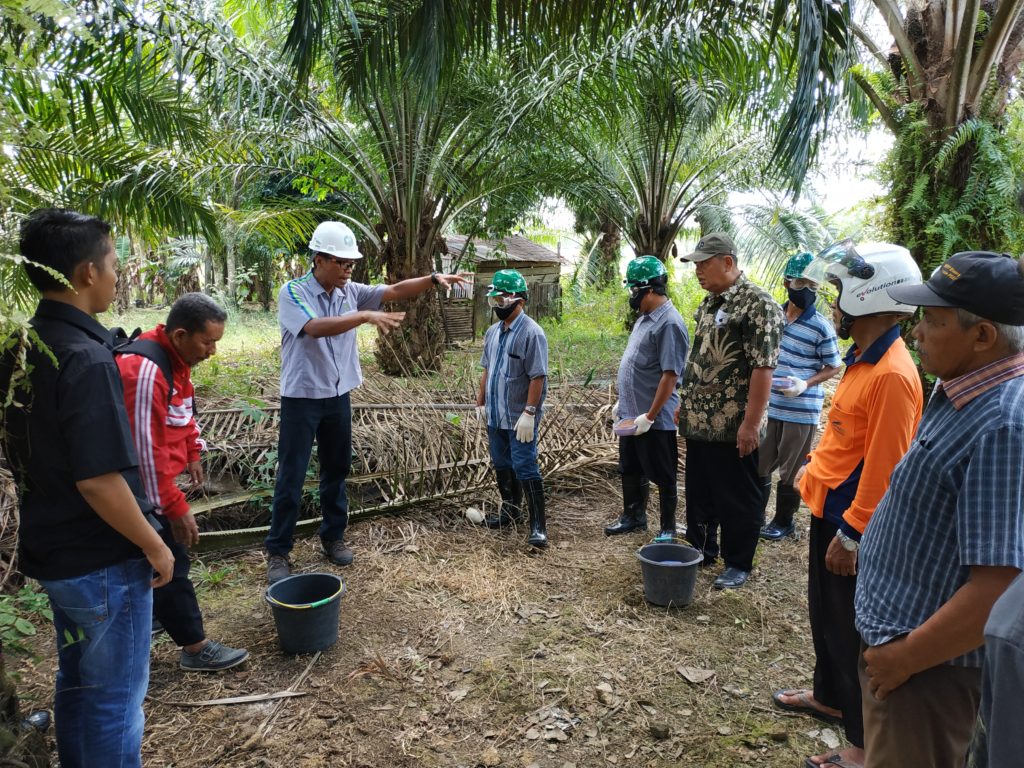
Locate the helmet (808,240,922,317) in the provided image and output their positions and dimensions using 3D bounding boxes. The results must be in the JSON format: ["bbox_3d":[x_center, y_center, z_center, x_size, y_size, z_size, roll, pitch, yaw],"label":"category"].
[{"bbox_3d":[1.160,-0.345,2.330,0.335,0.250,0.250,4,8,28],"label":"helmet"}]

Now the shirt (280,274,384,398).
[{"bbox_3d":[-0.890,-0.243,3.480,0.360,0.630,0.490,6,9,41],"label":"shirt"}]

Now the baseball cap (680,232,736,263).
[{"bbox_3d":[0.951,-0.658,3.420,0.270,0.140,0.180,-5,9,-12],"label":"baseball cap"}]

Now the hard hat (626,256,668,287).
[{"bbox_3d":[0.775,-0.659,4.120,0.265,0.155,0.210,-14,9,-6],"label":"hard hat"}]

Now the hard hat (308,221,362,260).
[{"bbox_3d":[-0.850,-0.691,3.420,0.285,0.165,0.225,15,13,24],"label":"hard hat"}]

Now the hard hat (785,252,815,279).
[{"bbox_3d":[1.704,-0.693,4.150,0.215,0.155,0.270,1,16,8],"label":"hard hat"}]

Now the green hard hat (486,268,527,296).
[{"bbox_3d":[-0.033,-0.600,4.200,0.265,0.150,0.210,-16,16,-42],"label":"green hard hat"}]

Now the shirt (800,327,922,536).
[{"bbox_3d":[1.106,0.128,2.240,0.320,0.630,0.440,2,8,12],"label":"shirt"}]

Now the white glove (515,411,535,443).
[{"bbox_3d":[0.069,0.244,4.080,0.110,0.185,0.060,-1,7,-9],"label":"white glove"}]

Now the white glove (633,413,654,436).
[{"bbox_3d":[0.735,0.226,3.970,0.120,0.130,0.100,-3,8,-21],"label":"white glove"}]

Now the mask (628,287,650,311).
[{"bbox_3d":[0.724,-0.493,4.050,0.110,0.140,0.140,-12,10,-15],"label":"mask"}]

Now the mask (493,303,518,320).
[{"bbox_3d":[-0.038,-0.429,4.140,0.140,0.120,0.100,7,16,44],"label":"mask"}]

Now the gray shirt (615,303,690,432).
[{"bbox_3d":[0.821,-0.114,4.150,0.340,0.730,0.470,-3,8,-23],"label":"gray shirt"}]

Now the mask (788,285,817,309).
[{"bbox_3d":[1.662,-0.496,4.070,0.155,0.125,0.100,1,13,8],"label":"mask"}]

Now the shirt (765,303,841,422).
[{"bbox_3d":[1.701,-0.127,4.200,0.280,0.680,0.470,-7,10,-40],"label":"shirt"}]

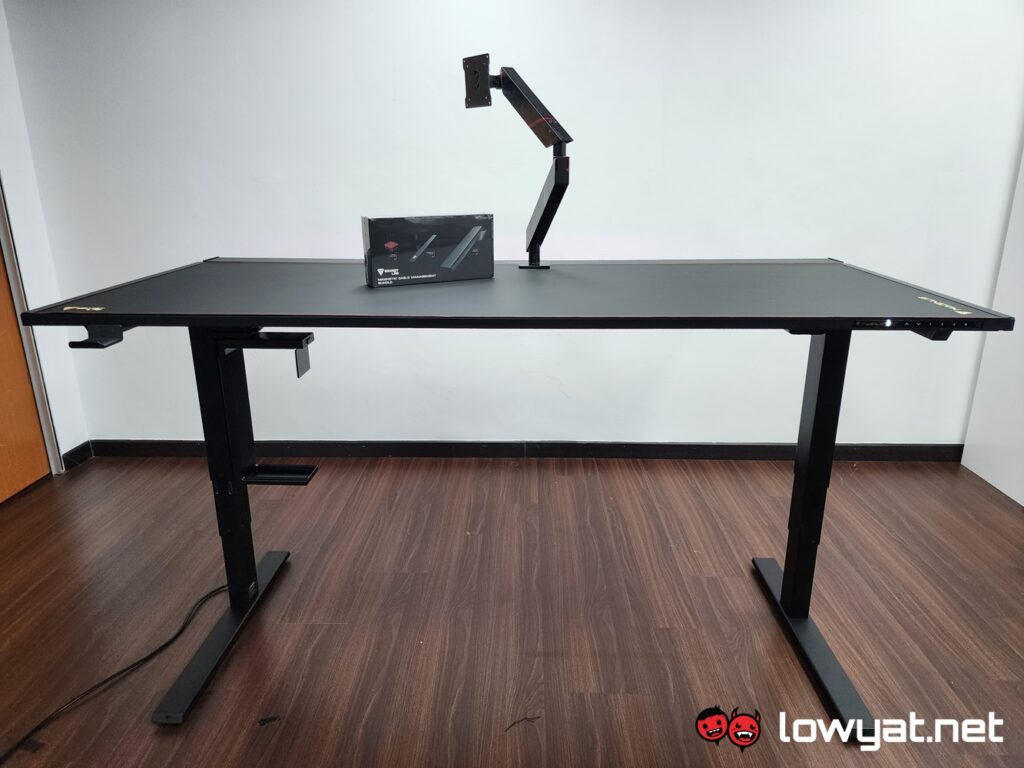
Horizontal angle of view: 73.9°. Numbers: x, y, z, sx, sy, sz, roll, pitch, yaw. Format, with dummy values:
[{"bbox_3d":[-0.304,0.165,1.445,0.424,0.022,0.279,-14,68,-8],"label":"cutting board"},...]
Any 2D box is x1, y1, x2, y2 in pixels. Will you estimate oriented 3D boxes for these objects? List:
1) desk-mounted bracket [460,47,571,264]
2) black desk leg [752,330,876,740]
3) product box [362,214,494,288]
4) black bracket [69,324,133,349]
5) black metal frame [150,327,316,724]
[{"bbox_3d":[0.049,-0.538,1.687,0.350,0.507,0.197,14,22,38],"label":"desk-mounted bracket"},{"bbox_3d":[0.800,0.247,1.728,0.075,0.951,0.700,0,18,2],"label":"black desk leg"},{"bbox_3d":[-0.186,-0.309,1.558,0.292,0.148,0.058,-9,20,-26],"label":"product box"},{"bbox_3d":[-0.802,-0.106,1.331,0.068,0.052,0.105,0,18,2],"label":"black bracket"},{"bbox_3d":[-0.677,0.237,1.778,0.287,0.951,0.700,0,18,2],"label":"black metal frame"}]

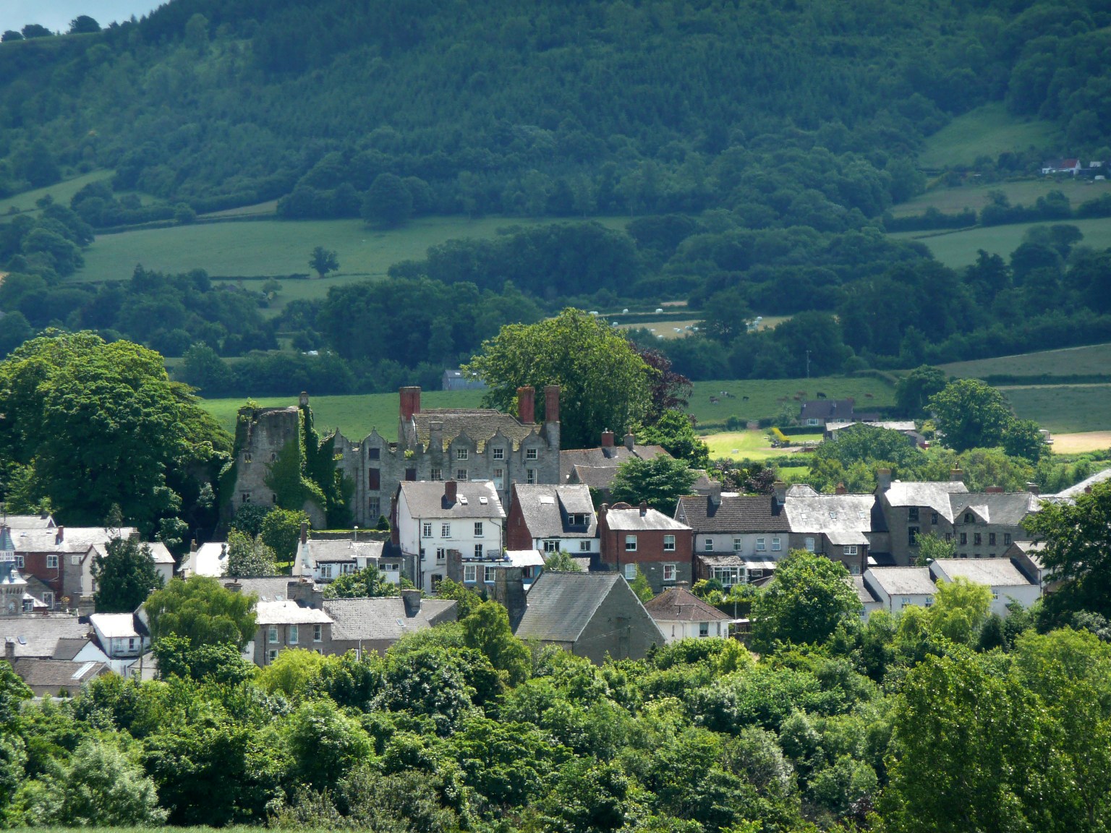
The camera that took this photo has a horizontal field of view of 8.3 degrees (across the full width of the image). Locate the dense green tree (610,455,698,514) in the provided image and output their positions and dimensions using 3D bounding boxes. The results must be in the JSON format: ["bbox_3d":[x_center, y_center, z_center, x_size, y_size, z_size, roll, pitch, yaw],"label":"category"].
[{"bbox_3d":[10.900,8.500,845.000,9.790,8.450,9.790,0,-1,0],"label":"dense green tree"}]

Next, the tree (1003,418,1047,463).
[{"bbox_3d":[76.700,4.050,1250.000,7.240,7.670,7.000,0,0,0],"label":"tree"}]

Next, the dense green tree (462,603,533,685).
[{"bbox_3d":[-5.410,21.360,700.000,6.280,9.070,6.280,0,-1,0],"label":"dense green tree"}]

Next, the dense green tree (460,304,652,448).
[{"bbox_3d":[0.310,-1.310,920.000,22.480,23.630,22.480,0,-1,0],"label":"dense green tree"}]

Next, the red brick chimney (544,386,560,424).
[{"bbox_3d":[-0.480,-1.430,930.000,1.900,4.650,1.700,0,0,0],"label":"red brick chimney"}]

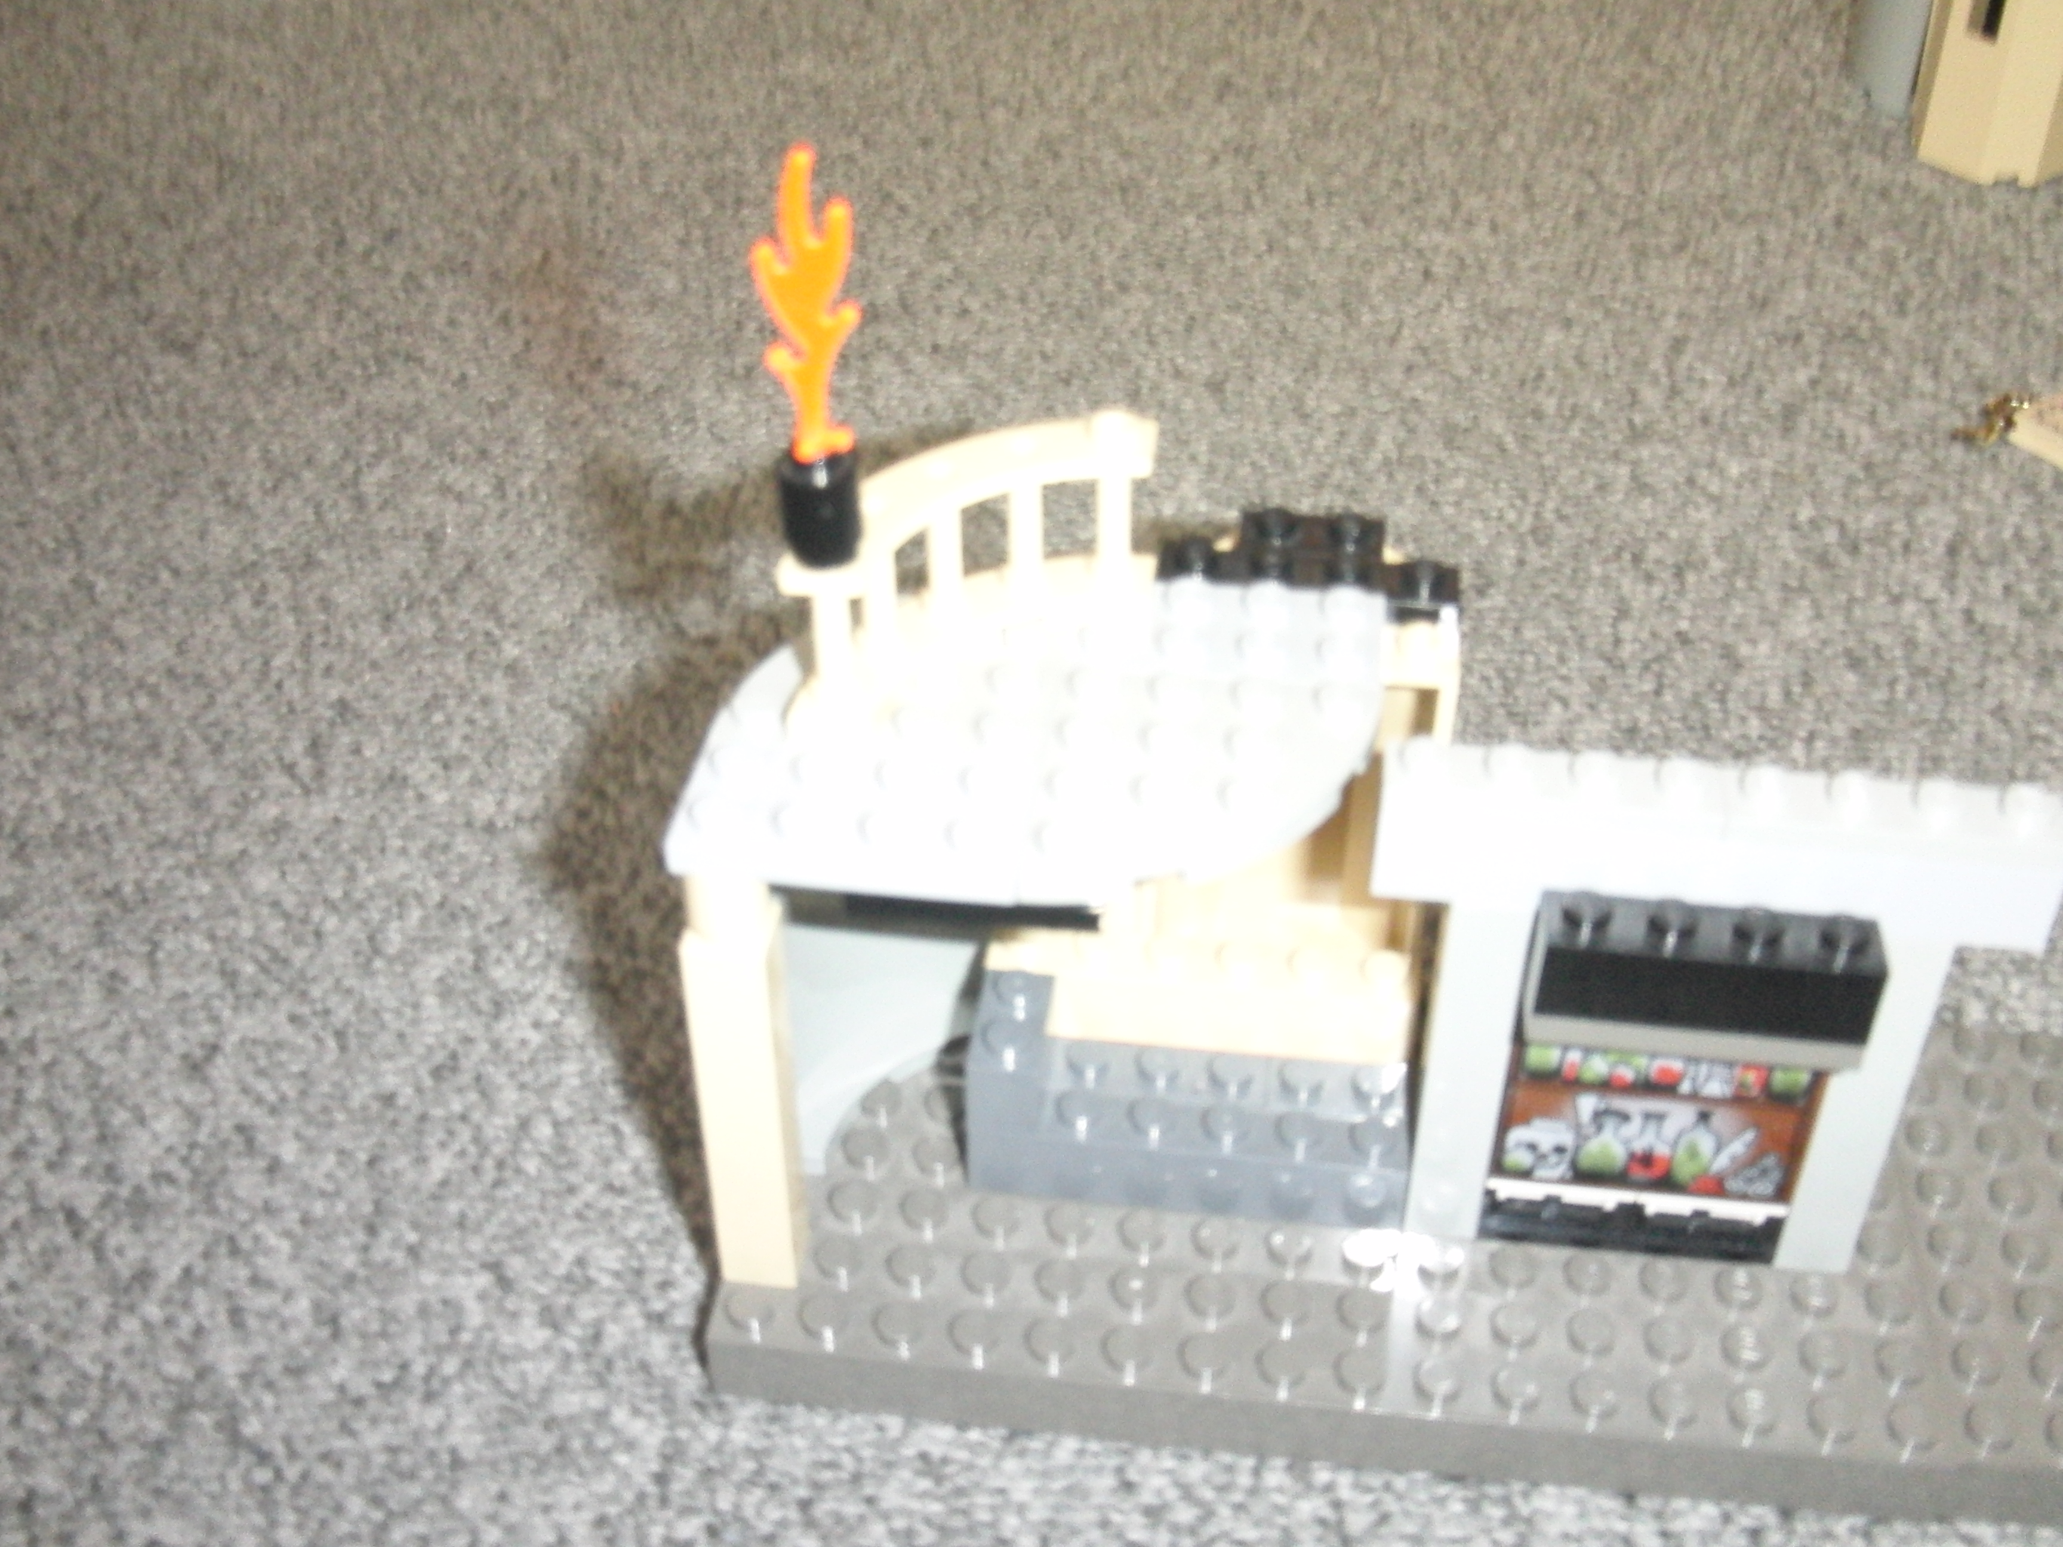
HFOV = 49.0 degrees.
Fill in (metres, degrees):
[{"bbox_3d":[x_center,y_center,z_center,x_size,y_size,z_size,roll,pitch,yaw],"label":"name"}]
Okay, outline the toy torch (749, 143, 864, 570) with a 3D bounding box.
[{"bbox_3d":[-0.019,-0.036,0.197,0.009,0.039,0.008,5,38,5],"label":"toy torch"}]

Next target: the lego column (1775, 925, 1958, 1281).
[{"bbox_3d":[0.085,0.033,0.233,0.008,0.048,0.008,5,38,5],"label":"lego column"}]

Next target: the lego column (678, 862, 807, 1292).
[{"bbox_3d":[-0.029,0.030,0.228,0.008,0.058,0.008,5,38,5],"label":"lego column"}]

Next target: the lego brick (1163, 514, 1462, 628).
[{"bbox_3d":[0.030,-0.023,0.245,0.032,0.005,0.016,5,38,5],"label":"lego brick"}]

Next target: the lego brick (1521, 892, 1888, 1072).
[{"bbox_3d":[0.066,0.020,0.223,0.032,0.014,0.008,5,38,5],"label":"lego brick"}]

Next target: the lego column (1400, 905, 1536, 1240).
[{"bbox_3d":[0.045,0.029,0.237,0.008,0.048,0.008,5,38,5],"label":"lego column"}]

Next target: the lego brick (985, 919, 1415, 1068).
[{"bbox_3d":[0.019,0.025,0.257,0.048,0.011,0.008,5,38,5],"label":"lego brick"}]

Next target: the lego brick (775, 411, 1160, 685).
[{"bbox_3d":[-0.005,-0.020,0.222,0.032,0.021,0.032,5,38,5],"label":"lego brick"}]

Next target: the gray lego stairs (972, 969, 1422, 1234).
[{"bbox_3d":[0.018,0.035,0.251,0.048,0.020,0.017,5,38,5],"label":"gray lego stairs"}]

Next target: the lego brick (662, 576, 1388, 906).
[{"bbox_3d":[0.002,-0.005,0.222,0.064,0.005,0.048,5,38,5],"label":"lego brick"}]

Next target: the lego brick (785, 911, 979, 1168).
[{"bbox_3d":[-0.013,0.013,0.249,0.032,0.058,0.032,5,38,5],"label":"lego brick"}]

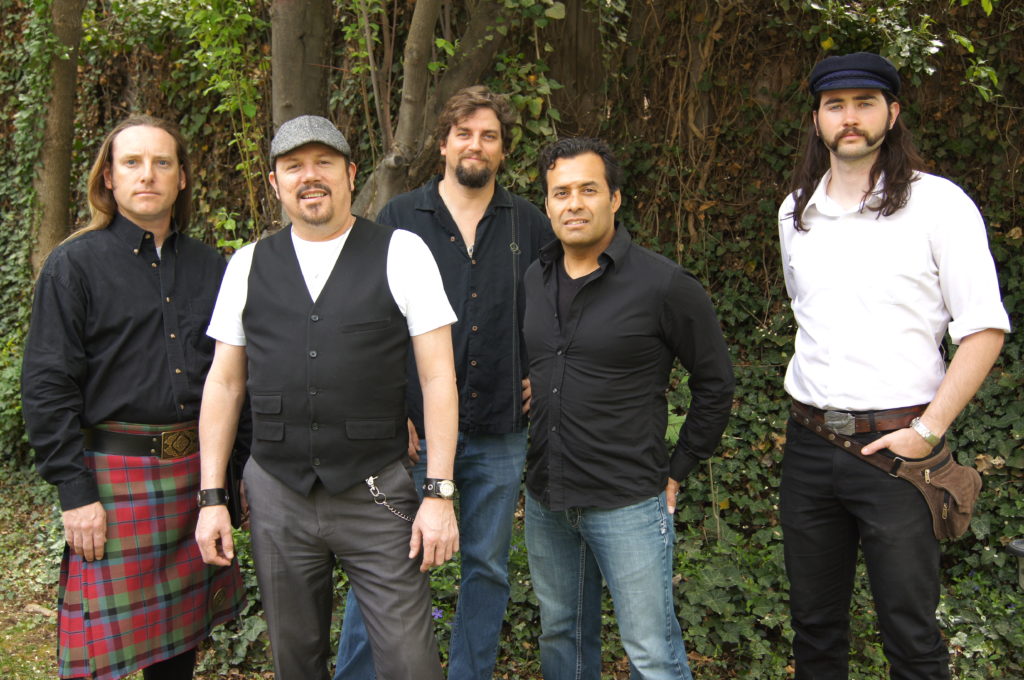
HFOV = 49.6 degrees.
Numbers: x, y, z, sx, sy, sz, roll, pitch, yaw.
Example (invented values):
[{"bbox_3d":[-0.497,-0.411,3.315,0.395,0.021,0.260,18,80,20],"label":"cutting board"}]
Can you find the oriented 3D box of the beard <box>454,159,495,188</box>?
[{"bbox_3d":[-0.090,-0.401,2.670,0.098,0.075,0.070,-1,5,-6],"label":"beard"}]

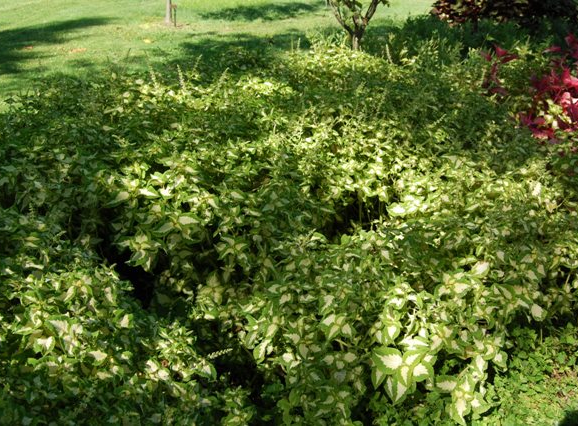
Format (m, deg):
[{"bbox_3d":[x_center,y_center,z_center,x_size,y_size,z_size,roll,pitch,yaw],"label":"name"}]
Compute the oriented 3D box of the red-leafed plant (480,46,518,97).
[{"bbox_3d":[1.751,-1.167,5.000,0.310,0.420,0.300,0,25,0],"label":"red-leafed plant"}]

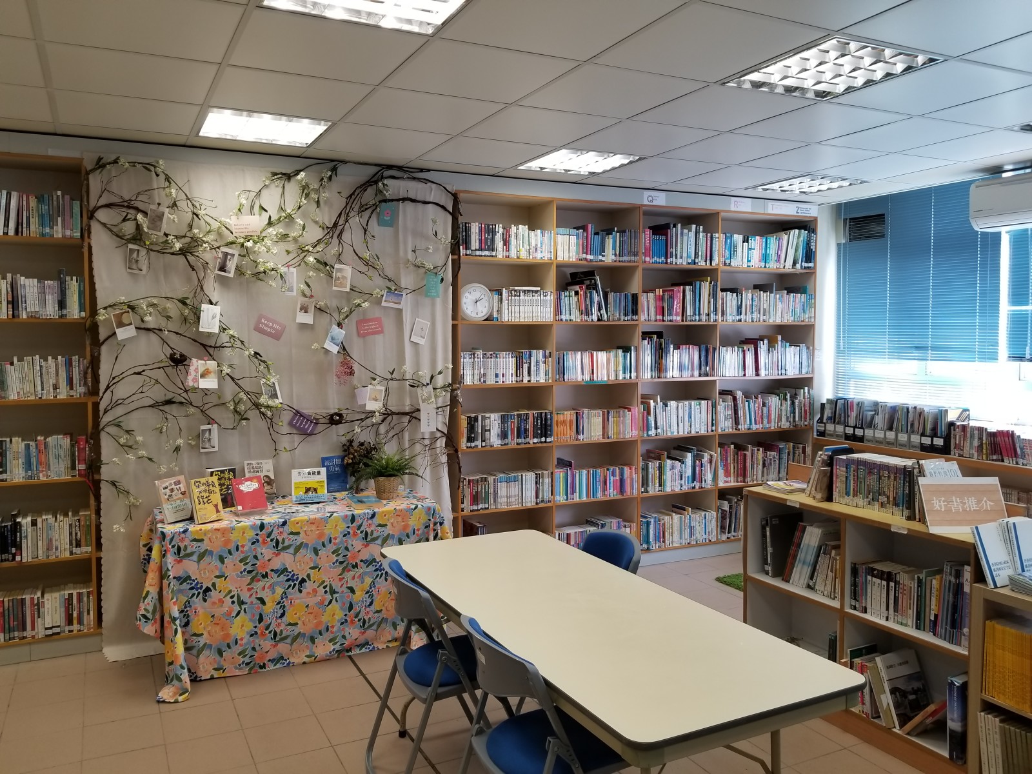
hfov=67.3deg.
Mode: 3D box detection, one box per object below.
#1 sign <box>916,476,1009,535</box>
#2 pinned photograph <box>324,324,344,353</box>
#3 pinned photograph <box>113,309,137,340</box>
[{"bbox_3d":[1.703,0.449,2.947,0.297,0.210,0.015,0,-23,3],"label":"sign"},{"bbox_3d":[-1.051,-0.276,4.517,0.090,0.141,0.006,23,-7,-26],"label":"pinned photograph"},{"bbox_3d":[-2.026,-0.321,4.018,0.096,0.137,0.006,-14,10,-25],"label":"pinned photograph"}]

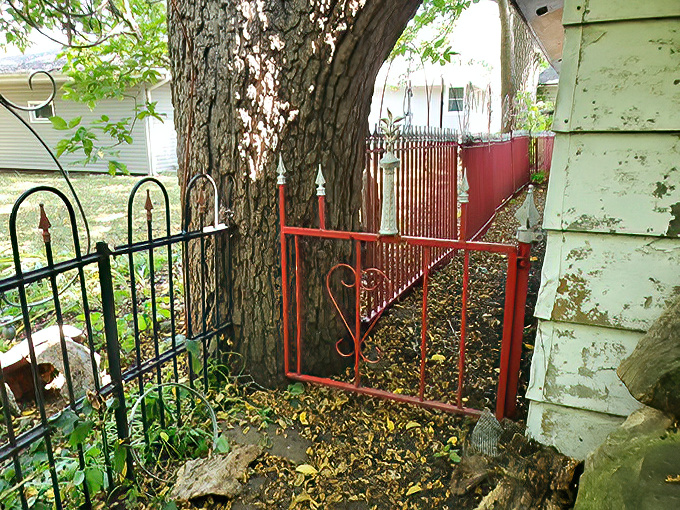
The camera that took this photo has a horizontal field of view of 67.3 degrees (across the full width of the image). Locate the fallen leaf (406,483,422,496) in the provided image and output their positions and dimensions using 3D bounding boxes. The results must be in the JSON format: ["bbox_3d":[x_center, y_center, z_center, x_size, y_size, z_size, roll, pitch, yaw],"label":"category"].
[{"bbox_3d":[0.255,0.797,1.744,0.056,0.018,0.032,-12,18,-42],"label":"fallen leaf"}]

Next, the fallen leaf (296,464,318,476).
[{"bbox_3d":[-0.117,0.773,1.841,0.074,0.020,0.045,-2,13,-8],"label":"fallen leaf"}]

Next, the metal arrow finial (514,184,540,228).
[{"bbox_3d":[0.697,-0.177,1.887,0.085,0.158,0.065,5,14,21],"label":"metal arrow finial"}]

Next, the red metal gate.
[{"bbox_3d":[0.218,0.127,2.128,1.045,1.032,0.060,5,14,21],"label":"red metal gate"}]

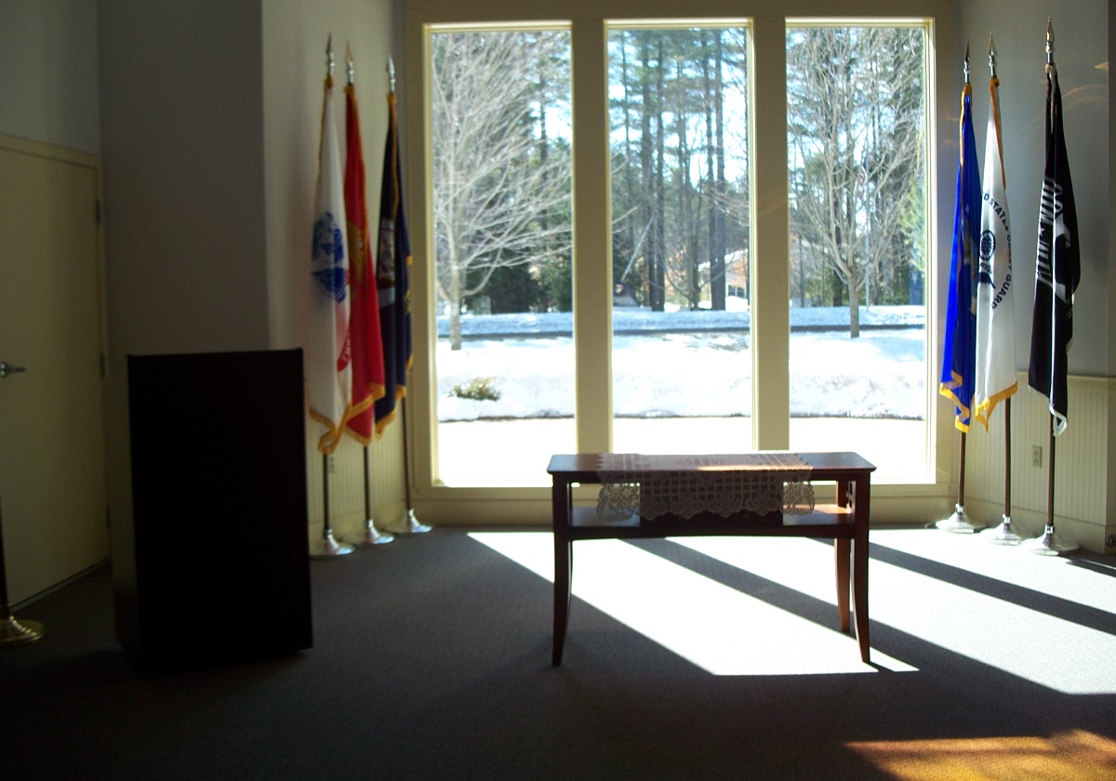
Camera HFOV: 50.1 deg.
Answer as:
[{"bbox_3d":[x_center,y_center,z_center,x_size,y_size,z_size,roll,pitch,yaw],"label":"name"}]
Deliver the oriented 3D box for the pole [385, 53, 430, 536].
[{"bbox_3d":[-0.903,-0.529,6.829,0.270,2.729,0.270,-2,5,0],"label":"pole"}]

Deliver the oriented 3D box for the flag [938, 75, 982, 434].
[{"bbox_3d":[2.291,-0.741,6.734,0.250,1.980,0.220,1,5,19],"label":"flag"}]

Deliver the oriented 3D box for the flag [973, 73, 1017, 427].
[{"bbox_3d":[2.377,-0.724,6.455,0.250,1.970,0.220,1,5,20],"label":"flag"}]

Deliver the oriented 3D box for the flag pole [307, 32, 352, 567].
[{"bbox_3d":[-1.212,-0.488,6.310,0.270,2.740,0.270,1,5,0],"label":"flag pole"}]

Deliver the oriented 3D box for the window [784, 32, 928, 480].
[{"bbox_3d":[1.758,-0.783,6.901,0.850,2.670,0.100,-1,5,2],"label":"window"}]

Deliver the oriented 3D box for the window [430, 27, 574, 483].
[{"bbox_3d":[-0.327,-0.783,6.959,0.850,2.670,0.100,-1,5,2],"label":"window"}]

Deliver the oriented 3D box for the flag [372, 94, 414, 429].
[{"bbox_3d":[-0.938,-0.704,6.814,0.230,2.000,0.220,-1,5,-8],"label":"flag"}]

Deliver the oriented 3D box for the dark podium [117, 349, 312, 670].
[{"bbox_3d":[-1.373,0.428,4.704,0.645,1.175,0.470,-3,5,-29],"label":"dark podium"}]

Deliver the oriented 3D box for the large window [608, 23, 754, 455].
[{"bbox_3d":[0.721,-0.784,6.940,0.850,2.670,0.100,-1,5,2],"label":"large window"}]

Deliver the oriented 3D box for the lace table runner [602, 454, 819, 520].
[{"bbox_3d":[0.556,0.368,4.646,0.830,0.190,0.440,-1,5,2],"label":"lace table runner"}]

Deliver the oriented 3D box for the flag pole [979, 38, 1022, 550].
[{"bbox_3d":[2.395,-0.540,6.480,0.270,2.732,0.270,-3,5,0],"label":"flag pole"}]

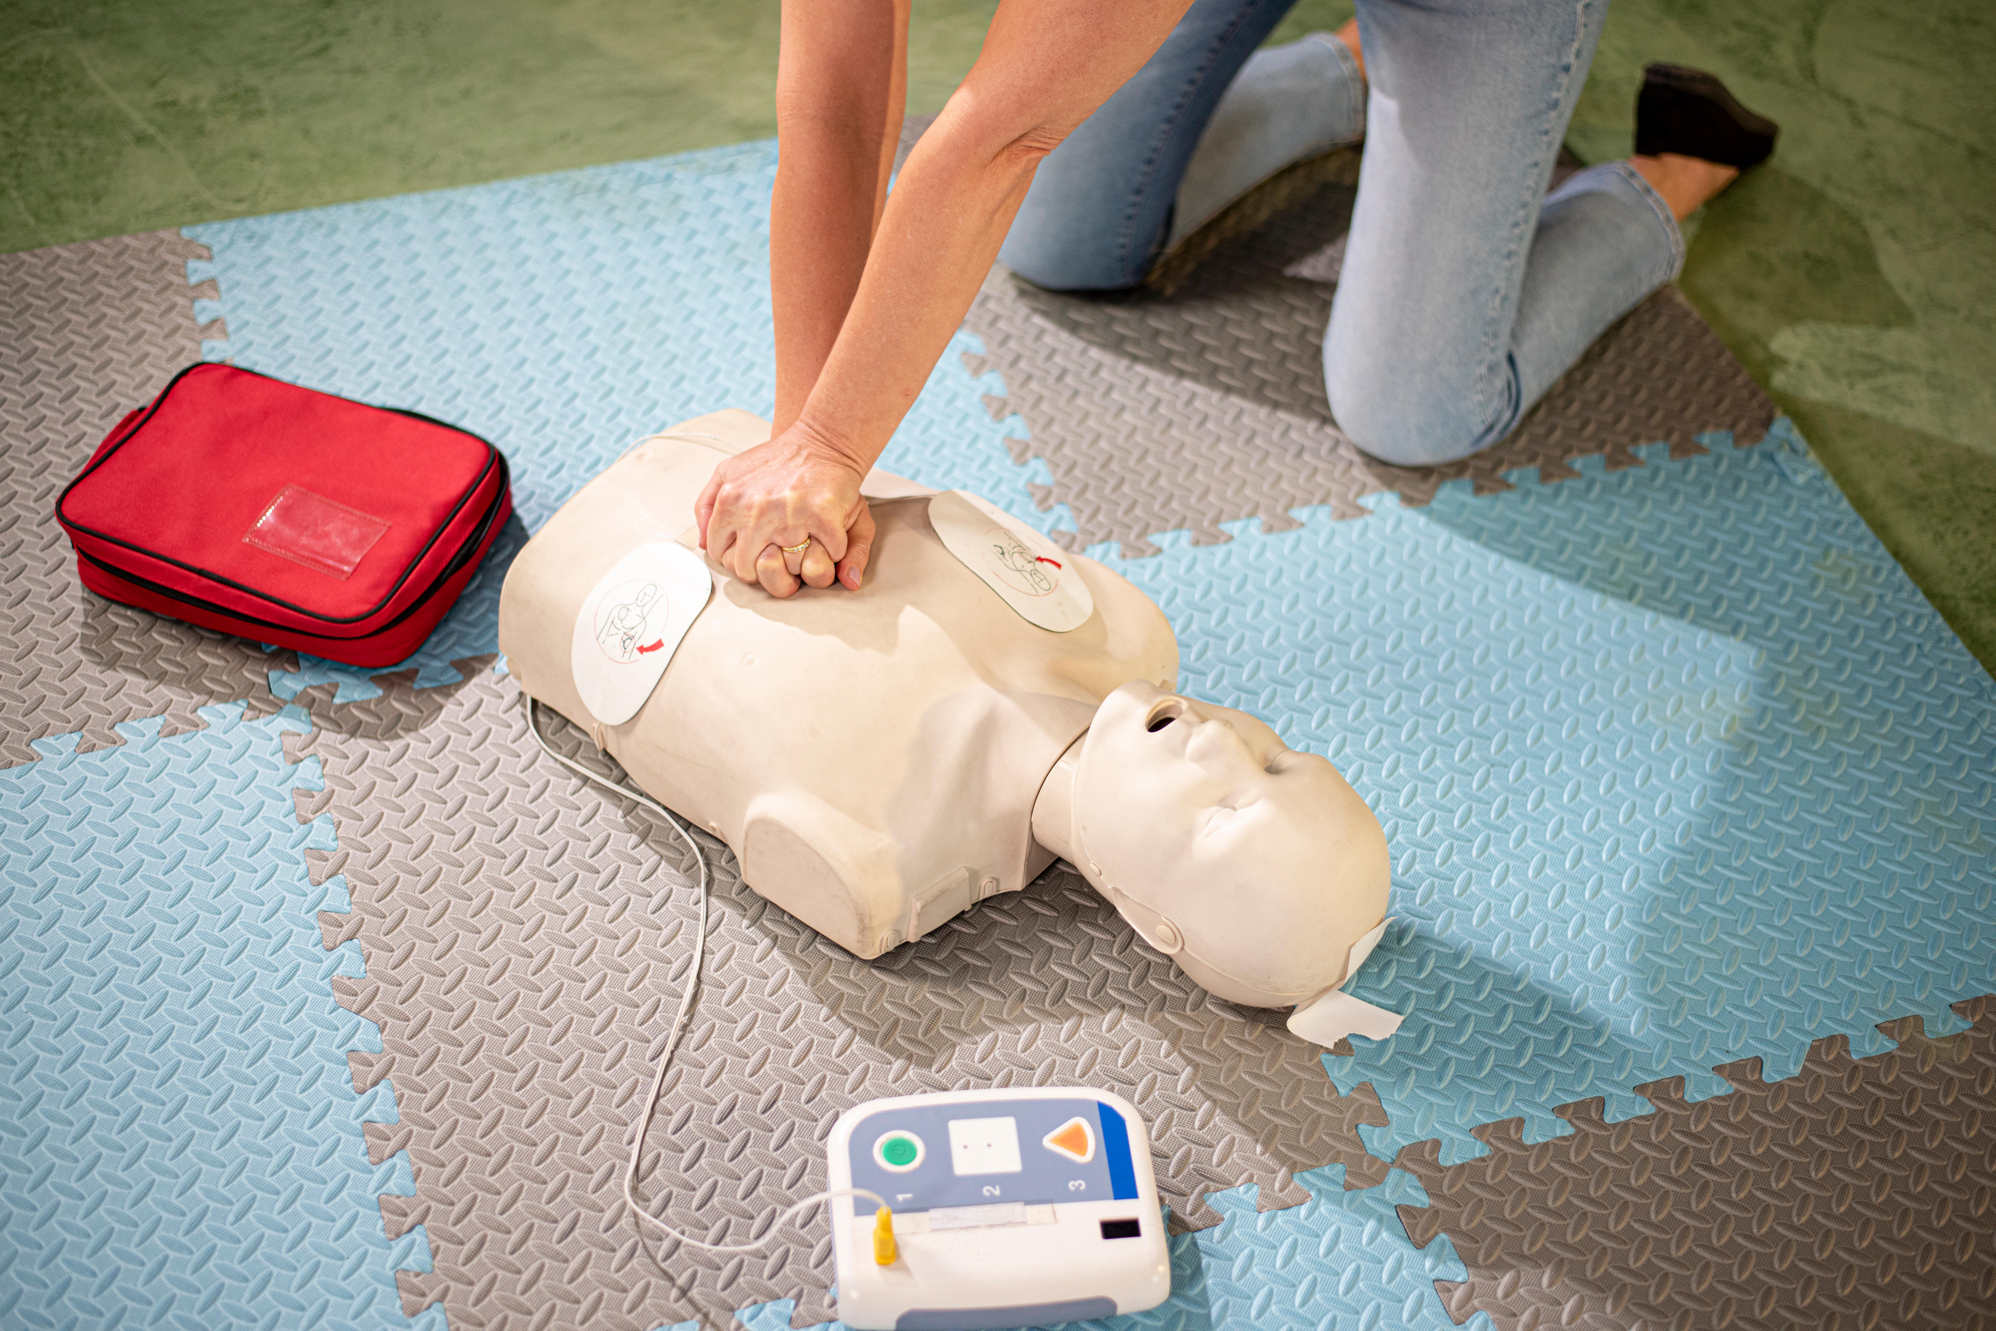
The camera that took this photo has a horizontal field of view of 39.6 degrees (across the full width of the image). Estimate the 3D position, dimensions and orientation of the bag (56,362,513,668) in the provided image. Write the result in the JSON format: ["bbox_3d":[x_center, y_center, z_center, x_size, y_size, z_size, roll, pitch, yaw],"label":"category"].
[{"bbox_3d":[-0.537,-0.114,2.092,0.272,0.072,0.207,16,45,11],"label":"bag"}]

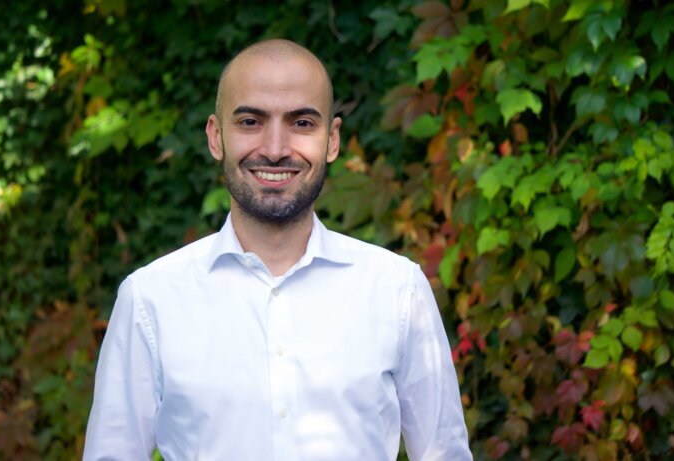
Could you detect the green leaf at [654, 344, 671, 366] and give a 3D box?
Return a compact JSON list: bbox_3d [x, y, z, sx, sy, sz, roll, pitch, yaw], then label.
[{"bbox_3d":[0.511,0.196,3.170,0.028,0.035,0.010,0,-11,9],"label":"green leaf"}]

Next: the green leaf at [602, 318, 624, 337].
[{"bbox_3d":[0.467,0.164,3.420,0.035,0.030,0.022,0,0,10],"label":"green leaf"}]

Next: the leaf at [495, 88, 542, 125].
[{"bbox_3d":[0.315,-0.215,3.500,0.077,0.062,0.035,0,0,10],"label":"leaf"}]

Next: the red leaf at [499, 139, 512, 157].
[{"bbox_3d":[0.286,-0.141,3.420,0.020,0.030,0.009,0,-11,9],"label":"red leaf"}]

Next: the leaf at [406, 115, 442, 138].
[{"bbox_3d":[0.152,-0.180,3.500,0.066,0.042,0.020,0,-11,9],"label":"leaf"}]

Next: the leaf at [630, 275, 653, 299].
[{"bbox_3d":[0.486,0.089,3.220,0.038,0.038,0.011,0,-11,9],"label":"leaf"}]

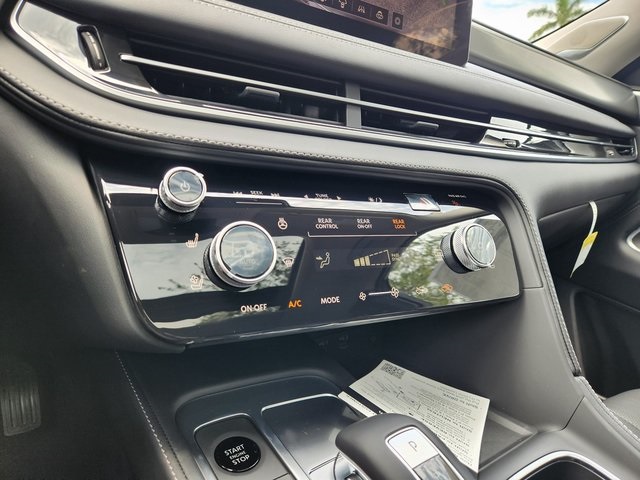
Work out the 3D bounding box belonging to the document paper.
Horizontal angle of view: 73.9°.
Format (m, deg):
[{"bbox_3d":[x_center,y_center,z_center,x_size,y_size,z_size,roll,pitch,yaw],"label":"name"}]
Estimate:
[{"bbox_3d":[0.091,0.150,0.388,0.117,0.015,0.117,19,15,24],"label":"document paper"}]

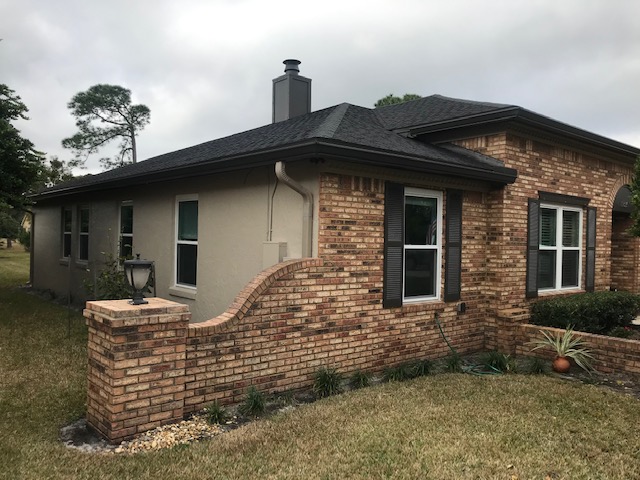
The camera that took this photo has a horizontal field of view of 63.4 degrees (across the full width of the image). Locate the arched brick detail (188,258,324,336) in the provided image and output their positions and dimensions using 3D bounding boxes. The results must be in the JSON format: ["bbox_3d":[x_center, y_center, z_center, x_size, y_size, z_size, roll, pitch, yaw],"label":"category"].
[{"bbox_3d":[-0.686,0.554,5.253,1.710,0.688,0.220,1,0,-40],"label":"arched brick detail"}]

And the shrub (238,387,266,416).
[{"bbox_3d":[-0.622,1.478,4.758,0.250,0.225,0.250,2,0,0],"label":"shrub"}]

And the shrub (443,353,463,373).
[{"bbox_3d":[1.638,1.493,6.399,0.250,0.230,0.250,1,0,0],"label":"shrub"}]

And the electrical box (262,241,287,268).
[{"bbox_3d":[-0.546,0.260,6.197,0.110,0.460,0.340,1,0,-40],"label":"electrical box"}]

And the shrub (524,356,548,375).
[{"bbox_3d":[2.696,1.530,6.447,0.270,0.210,0.260,1,0,-40],"label":"shrub"}]

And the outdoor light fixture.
[{"bbox_3d":[-1.639,0.349,4.674,0.260,0.430,0.260,1,0,-40],"label":"outdoor light fixture"}]

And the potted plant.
[{"bbox_3d":[3.039,1.362,6.527,0.770,0.570,0.730,1,0,-40],"label":"potted plant"}]

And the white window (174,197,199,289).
[{"bbox_3d":[-2.085,0.025,8.132,0.100,1.460,0.780,1,0,-40],"label":"white window"}]

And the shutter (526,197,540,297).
[{"bbox_3d":[3.363,0.139,8.106,0.370,1.560,0.045,1,0,-40],"label":"shutter"}]

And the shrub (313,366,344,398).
[{"bbox_3d":[0.079,1.458,5.319,0.290,0.270,0.290,2,0,0],"label":"shrub"}]

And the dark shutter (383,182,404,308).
[{"bbox_3d":[0.910,0.071,6.407,0.355,1.539,0.040,1,0,-40],"label":"dark shutter"}]

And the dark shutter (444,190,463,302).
[{"bbox_3d":[1.854,0.092,7.188,0.375,1.545,0.040,1,0,-40],"label":"dark shutter"}]

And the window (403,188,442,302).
[{"bbox_3d":[1.333,0.085,6.848,0.780,1.495,0.100,1,0,-40],"label":"window"}]

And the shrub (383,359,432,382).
[{"bbox_3d":[1.026,1.487,6.073,0.500,0.210,0.280,1,0,-40],"label":"shrub"}]

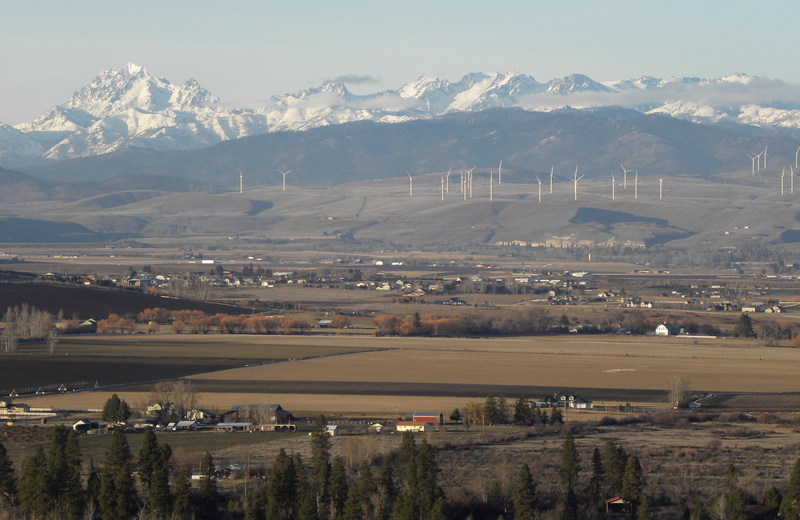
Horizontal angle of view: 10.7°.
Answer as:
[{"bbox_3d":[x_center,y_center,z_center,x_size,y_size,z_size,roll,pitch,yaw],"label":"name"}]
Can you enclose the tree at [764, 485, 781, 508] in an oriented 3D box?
[{"bbox_3d":[126.650,81.770,1445.820,5.330,10.880,5.330,0,1,0],"label":"tree"}]

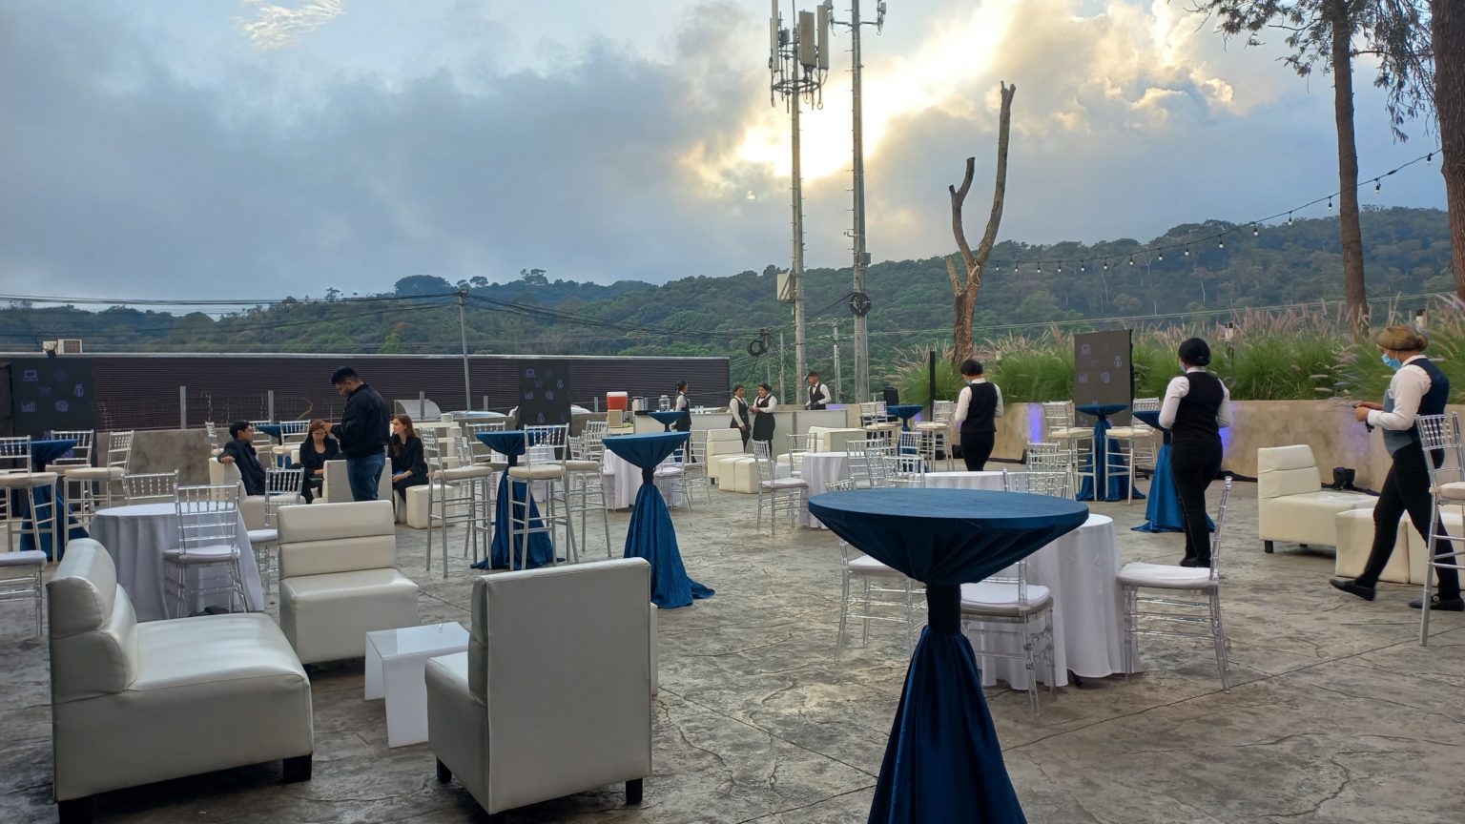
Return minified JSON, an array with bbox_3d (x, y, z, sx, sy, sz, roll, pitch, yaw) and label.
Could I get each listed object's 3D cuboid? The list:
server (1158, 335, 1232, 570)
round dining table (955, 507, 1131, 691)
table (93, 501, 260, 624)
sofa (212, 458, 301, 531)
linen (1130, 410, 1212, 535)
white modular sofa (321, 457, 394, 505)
[{"bbox_3d":[3.409,0.294,7.787,0.510,1.670,0.380,-1,1,-1],"label":"server"},{"bbox_3d":[1.442,0.860,4.965,0.900,0.710,0.900,-1,1,0],"label":"round dining table"},{"bbox_3d":[-3.509,0.956,6.600,1.080,0.730,1.080,-2,1,-28],"label":"table"},{"bbox_3d":[-4.969,0.886,11.113,0.790,0.790,0.750,-2,1,-36],"label":"sofa"},{"bbox_3d":[4.006,0.544,9.642,0.710,1.080,0.690,-1,1,22],"label":"linen"},{"bbox_3d":[-3.835,0.869,10.652,0.620,0.800,0.750,-2,1,-34],"label":"white modular sofa"}]

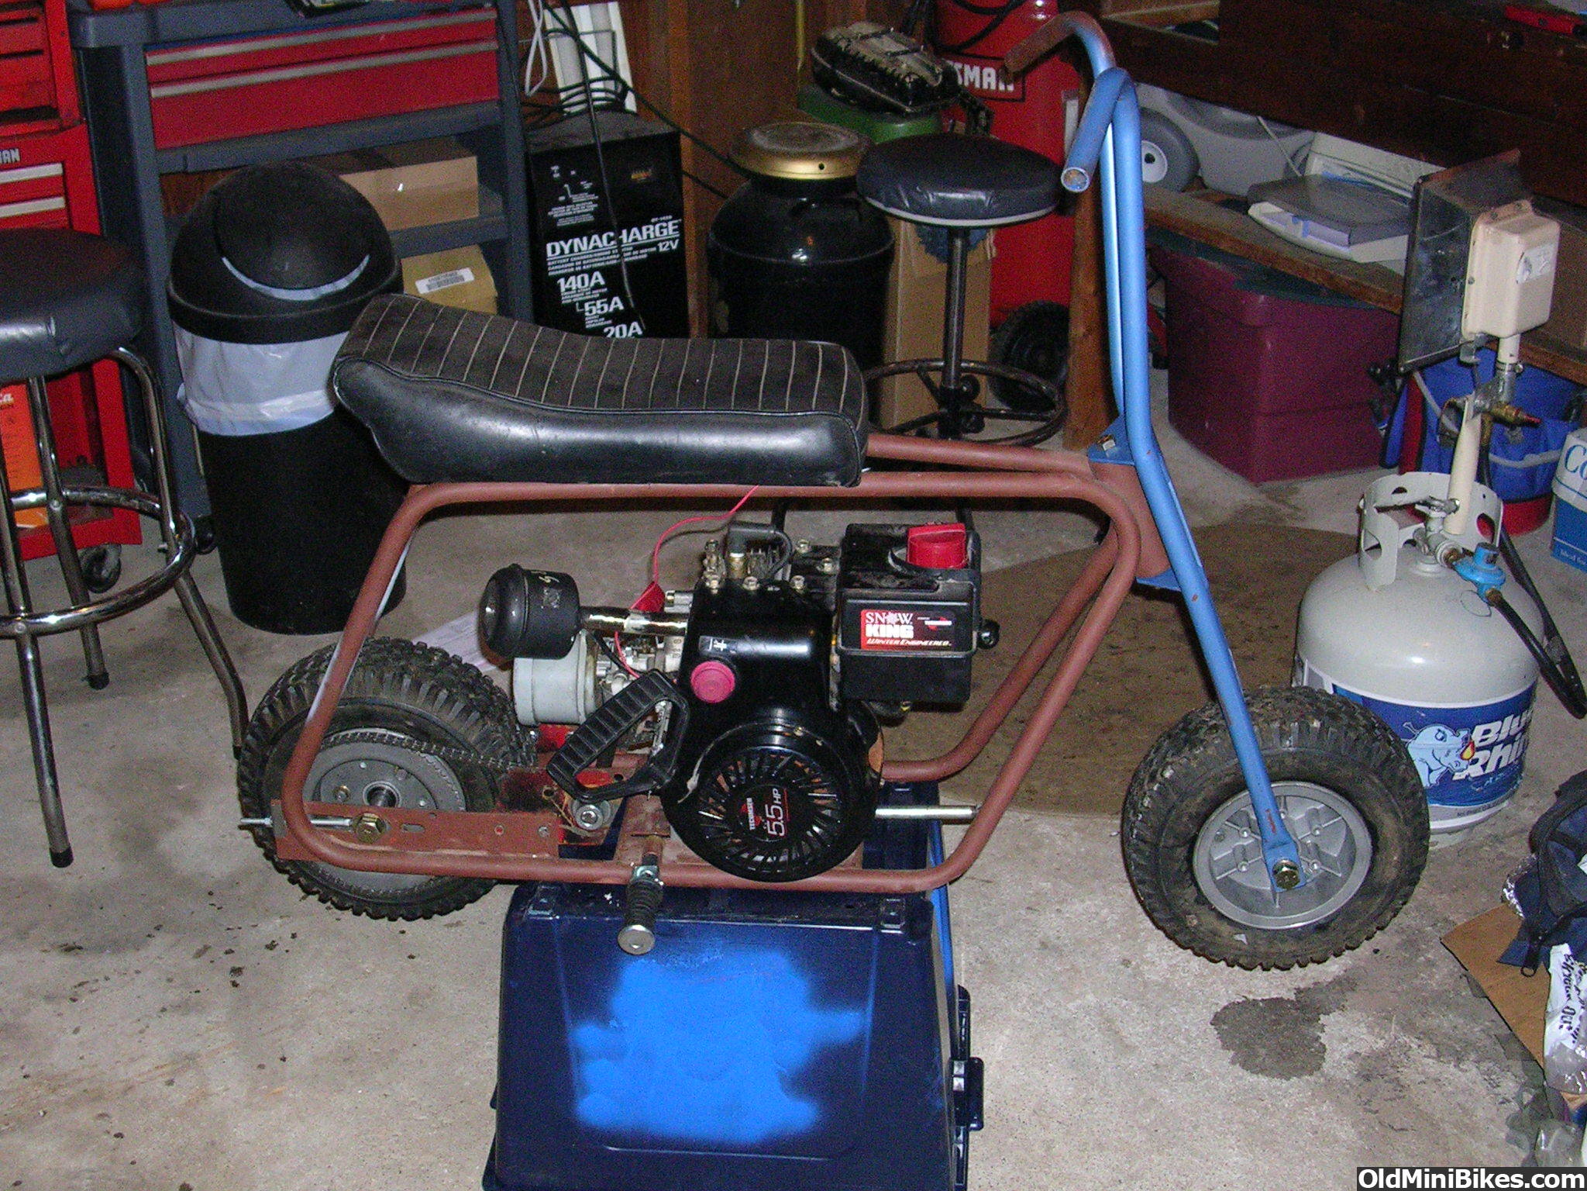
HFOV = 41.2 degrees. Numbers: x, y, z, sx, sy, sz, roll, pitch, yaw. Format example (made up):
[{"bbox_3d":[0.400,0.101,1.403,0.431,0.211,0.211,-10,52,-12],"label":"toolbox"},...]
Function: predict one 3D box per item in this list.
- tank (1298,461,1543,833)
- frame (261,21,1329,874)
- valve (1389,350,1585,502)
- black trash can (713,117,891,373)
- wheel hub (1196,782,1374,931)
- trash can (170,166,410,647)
[{"bbox_3d":[0.820,0.082,2.787,0.312,0.458,0.312,-15,29,-28],"label":"tank"},{"bbox_3d":[-0.008,-0.118,2.042,1.040,0.830,0.520,1,25,4],"label":"frame"},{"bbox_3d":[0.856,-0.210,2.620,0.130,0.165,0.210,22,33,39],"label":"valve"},{"bbox_3d":[0.018,-0.523,3.880,0.335,0.650,0.335,-1,25,0],"label":"black trash can"},{"bbox_3d":[0.496,0.247,2.167,0.182,0.182,0.090,1,25,4],"label":"wheel hub"},{"bbox_3d":[-0.800,-0.329,3.394,0.365,0.728,0.365,-1,25,0],"label":"trash can"}]

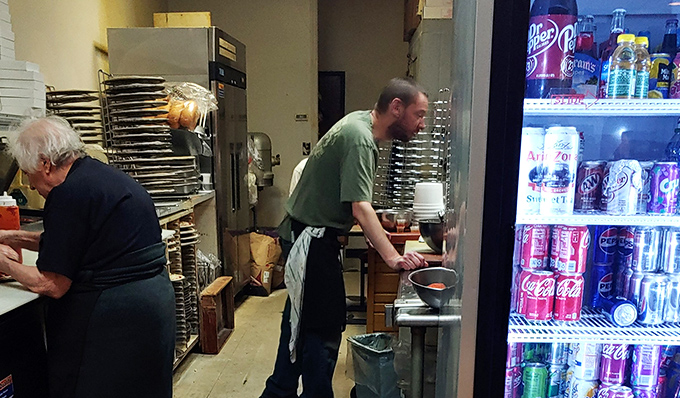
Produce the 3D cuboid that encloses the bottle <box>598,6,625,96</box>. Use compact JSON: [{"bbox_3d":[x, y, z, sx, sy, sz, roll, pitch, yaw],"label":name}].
[{"bbox_3d":[0.677,-0.344,1.209,0.064,0.235,0.064,0,10,0],"label":"bottle"}]

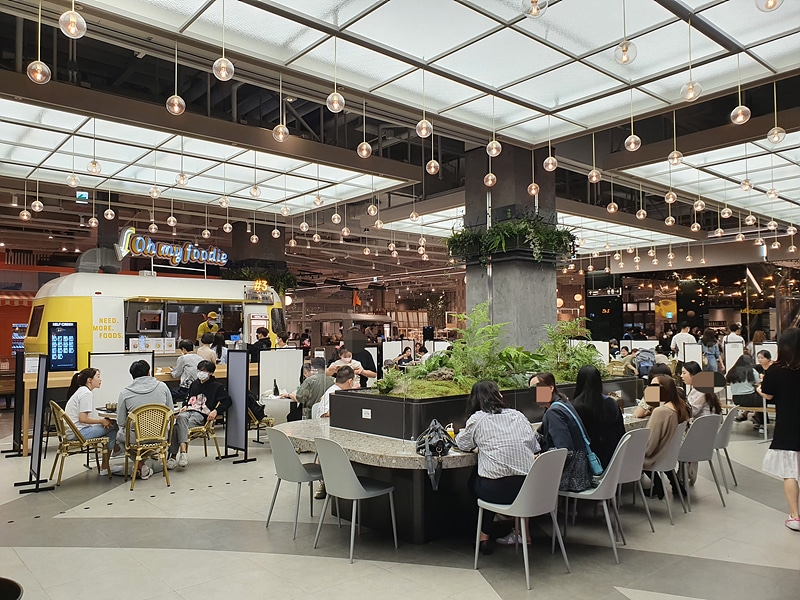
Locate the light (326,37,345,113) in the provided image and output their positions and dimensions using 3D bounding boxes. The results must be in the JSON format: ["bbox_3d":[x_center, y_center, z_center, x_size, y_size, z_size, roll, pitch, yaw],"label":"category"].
[{"bbox_3d":[-0.535,-1.894,5.045,0.155,0.648,0.155,0,-3,0],"label":"light"}]

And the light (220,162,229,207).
[{"bbox_3d":[-2.683,-1.756,9.195,0.162,0.703,0.162,2,-3,-40],"label":"light"}]

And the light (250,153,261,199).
[{"bbox_3d":[-1.202,-1.043,5.016,0.100,0.381,0.100,2,-4,-40],"label":"light"}]

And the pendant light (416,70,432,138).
[{"bbox_3d":[0.234,-1.875,5.750,0.162,0.654,0.162,0,-2,0],"label":"pendant light"}]

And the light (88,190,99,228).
[{"bbox_3d":[-5.589,-1.664,10.967,0.162,0.674,0.162,2,-3,-40],"label":"light"}]

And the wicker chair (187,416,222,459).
[{"bbox_3d":[-2.470,1.548,7.389,0.470,0.860,0.545,-3,-4,39],"label":"wicker chair"}]

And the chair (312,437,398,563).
[{"bbox_3d":[-0.346,1.395,4.359,0.460,0.820,0.530,-2,-3,45],"label":"chair"}]

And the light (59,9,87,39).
[{"bbox_3d":[-2.033,-1.711,3.736,0.155,0.163,0.155,2,-3,-40],"label":"light"}]

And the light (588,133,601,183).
[{"bbox_3d":[1.527,-1.127,4.719,0.102,0.405,0.102,0,-3,0],"label":"light"}]

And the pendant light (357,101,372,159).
[{"bbox_3d":[-0.227,-1.102,3.879,0.100,0.378,0.100,0,-3,0],"label":"pendant light"}]

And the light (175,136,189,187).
[{"bbox_3d":[-1.673,-1.065,4.624,0.100,0.391,0.100,2,-4,-40],"label":"light"}]

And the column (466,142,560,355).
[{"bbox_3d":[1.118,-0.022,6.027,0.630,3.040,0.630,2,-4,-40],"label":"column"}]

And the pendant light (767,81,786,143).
[{"bbox_3d":[3.665,-1.829,5.850,0.155,0.616,0.155,2,-3,-40],"label":"pendant light"}]

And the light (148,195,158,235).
[{"bbox_3d":[-2.921,-1.000,7.143,0.102,0.405,0.102,0,-3,0],"label":"light"}]

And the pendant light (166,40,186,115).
[{"bbox_3d":[-1.150,-1.144,3.094,0.100,0.392,0.100,2,-4,-40],"label":"pendant light"}]

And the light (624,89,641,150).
[{"bbox_3d":[2.369,-1.836,6.119,0.155,0.646,0.155,2,-3,-40],"label":"light"}]

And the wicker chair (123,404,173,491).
[{"bbox_3d":[-2.560,1.456,6.150,0.480,0.850,0.560,1,-3,-27],"label":"wicker chair"}]

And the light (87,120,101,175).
[{"bbox_3d":[-2.272,-1.134,4.474,0.102,0.405,0.102,0,-3,0],"label":"light"}]

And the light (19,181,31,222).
[{"bbox_3d":[-3.750,-0.996,6.024,0.100,0.408,0.100,2,-4,-40],"label":"light"}]

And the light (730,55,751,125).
[{"bbox_3d":[3.052,-1.889,5.397,0.162,0.642,0.162,2,-3,-40],"label":"light"}]

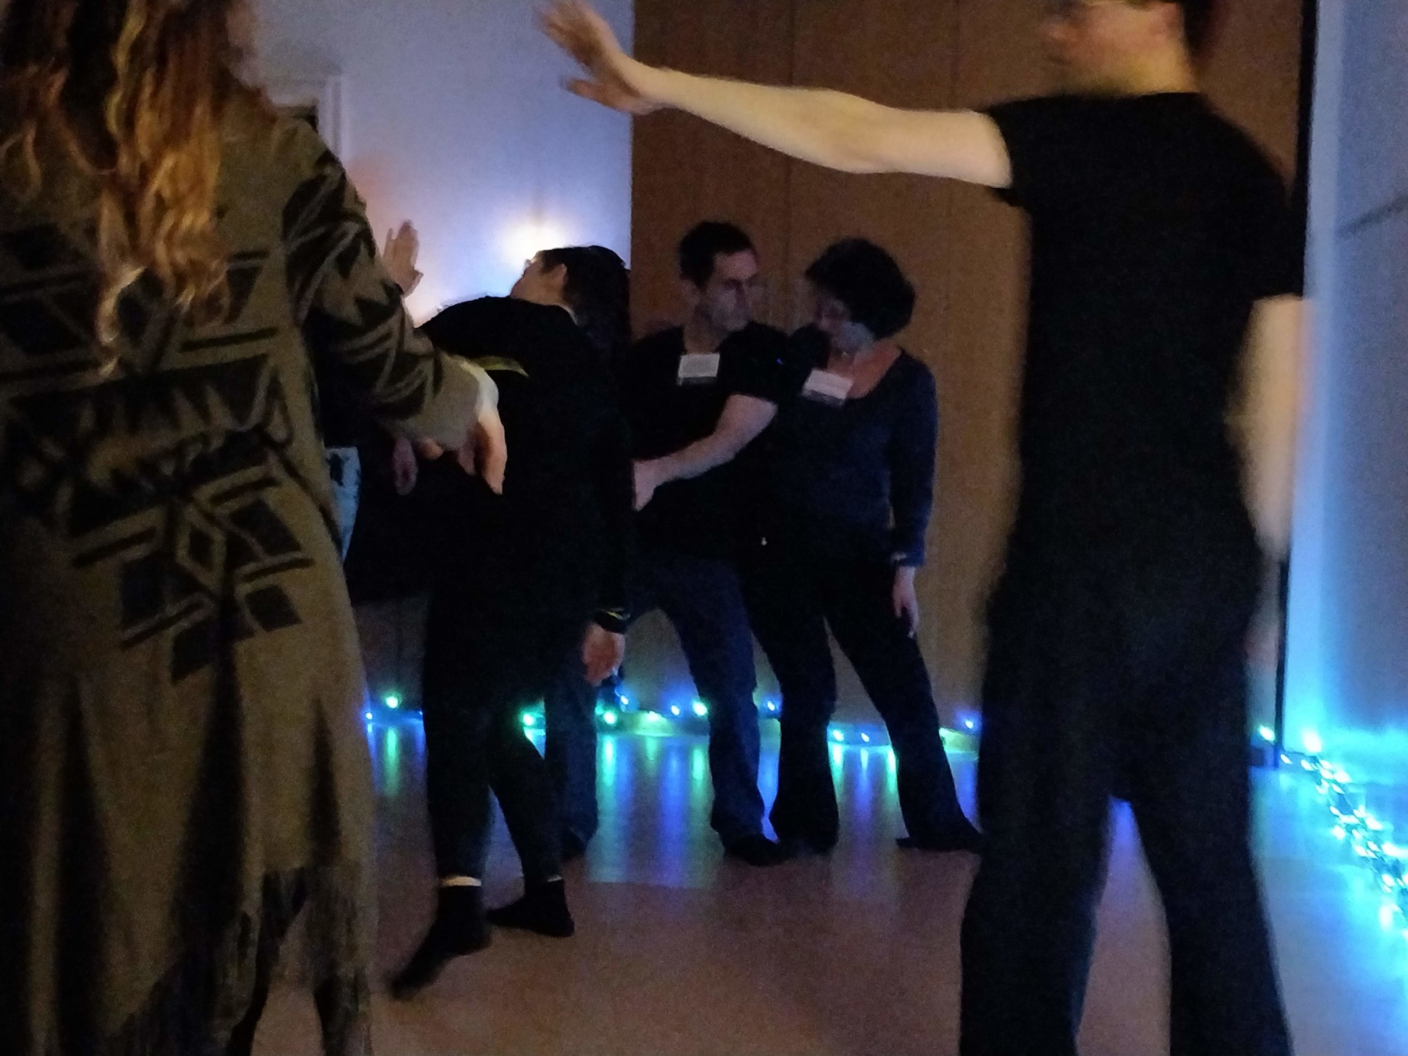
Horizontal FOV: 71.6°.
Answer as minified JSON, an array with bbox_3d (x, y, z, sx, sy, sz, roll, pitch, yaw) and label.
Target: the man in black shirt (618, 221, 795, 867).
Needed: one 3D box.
[{"bbox_3d":[-0.070,0.042,2.550,0.600,1.670,0.450,1,3,12],"label":"man in black shirt"}]

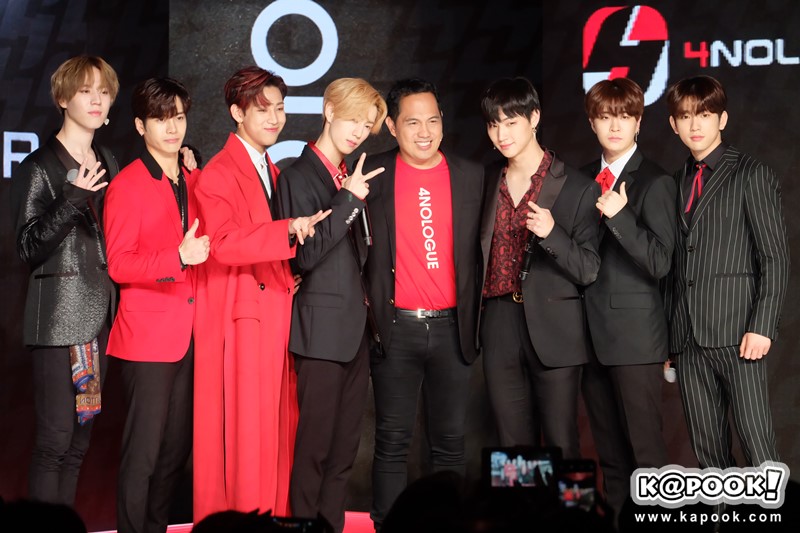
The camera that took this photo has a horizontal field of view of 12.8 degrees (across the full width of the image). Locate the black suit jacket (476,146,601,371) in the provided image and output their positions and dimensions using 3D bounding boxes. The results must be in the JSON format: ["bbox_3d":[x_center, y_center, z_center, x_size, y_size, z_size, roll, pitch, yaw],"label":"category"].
[{"bbox_3d":[0.476,-0.024,12.300,0.490,0.750,0.330,1,2,28],"label":"black suit jacket"}]

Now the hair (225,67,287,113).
[{"bbox_3d":[-0.502,-0.604,12.350,0.190,0.175,0.220,-2,3,-38],"label":"hair"}]

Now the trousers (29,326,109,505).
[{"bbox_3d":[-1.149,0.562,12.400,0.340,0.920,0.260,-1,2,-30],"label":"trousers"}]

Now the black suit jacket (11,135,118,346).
[{"bbox_3d":[-1.139,-0.087,12.400,0.520,0.740,0.330,-1,2,-35],"label":"black suit jacket"}]

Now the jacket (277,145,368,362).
[{"bbox_3d":[-0.254,-0.044,12.200,0.340,0.750,0.460,2,3,42],"label":"jacket"}]

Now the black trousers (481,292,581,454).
[{"bbox_3d":[0.449,0.564,12.300,0.370,0.920,0.270,1,2,25],"label":"black trousers"}]

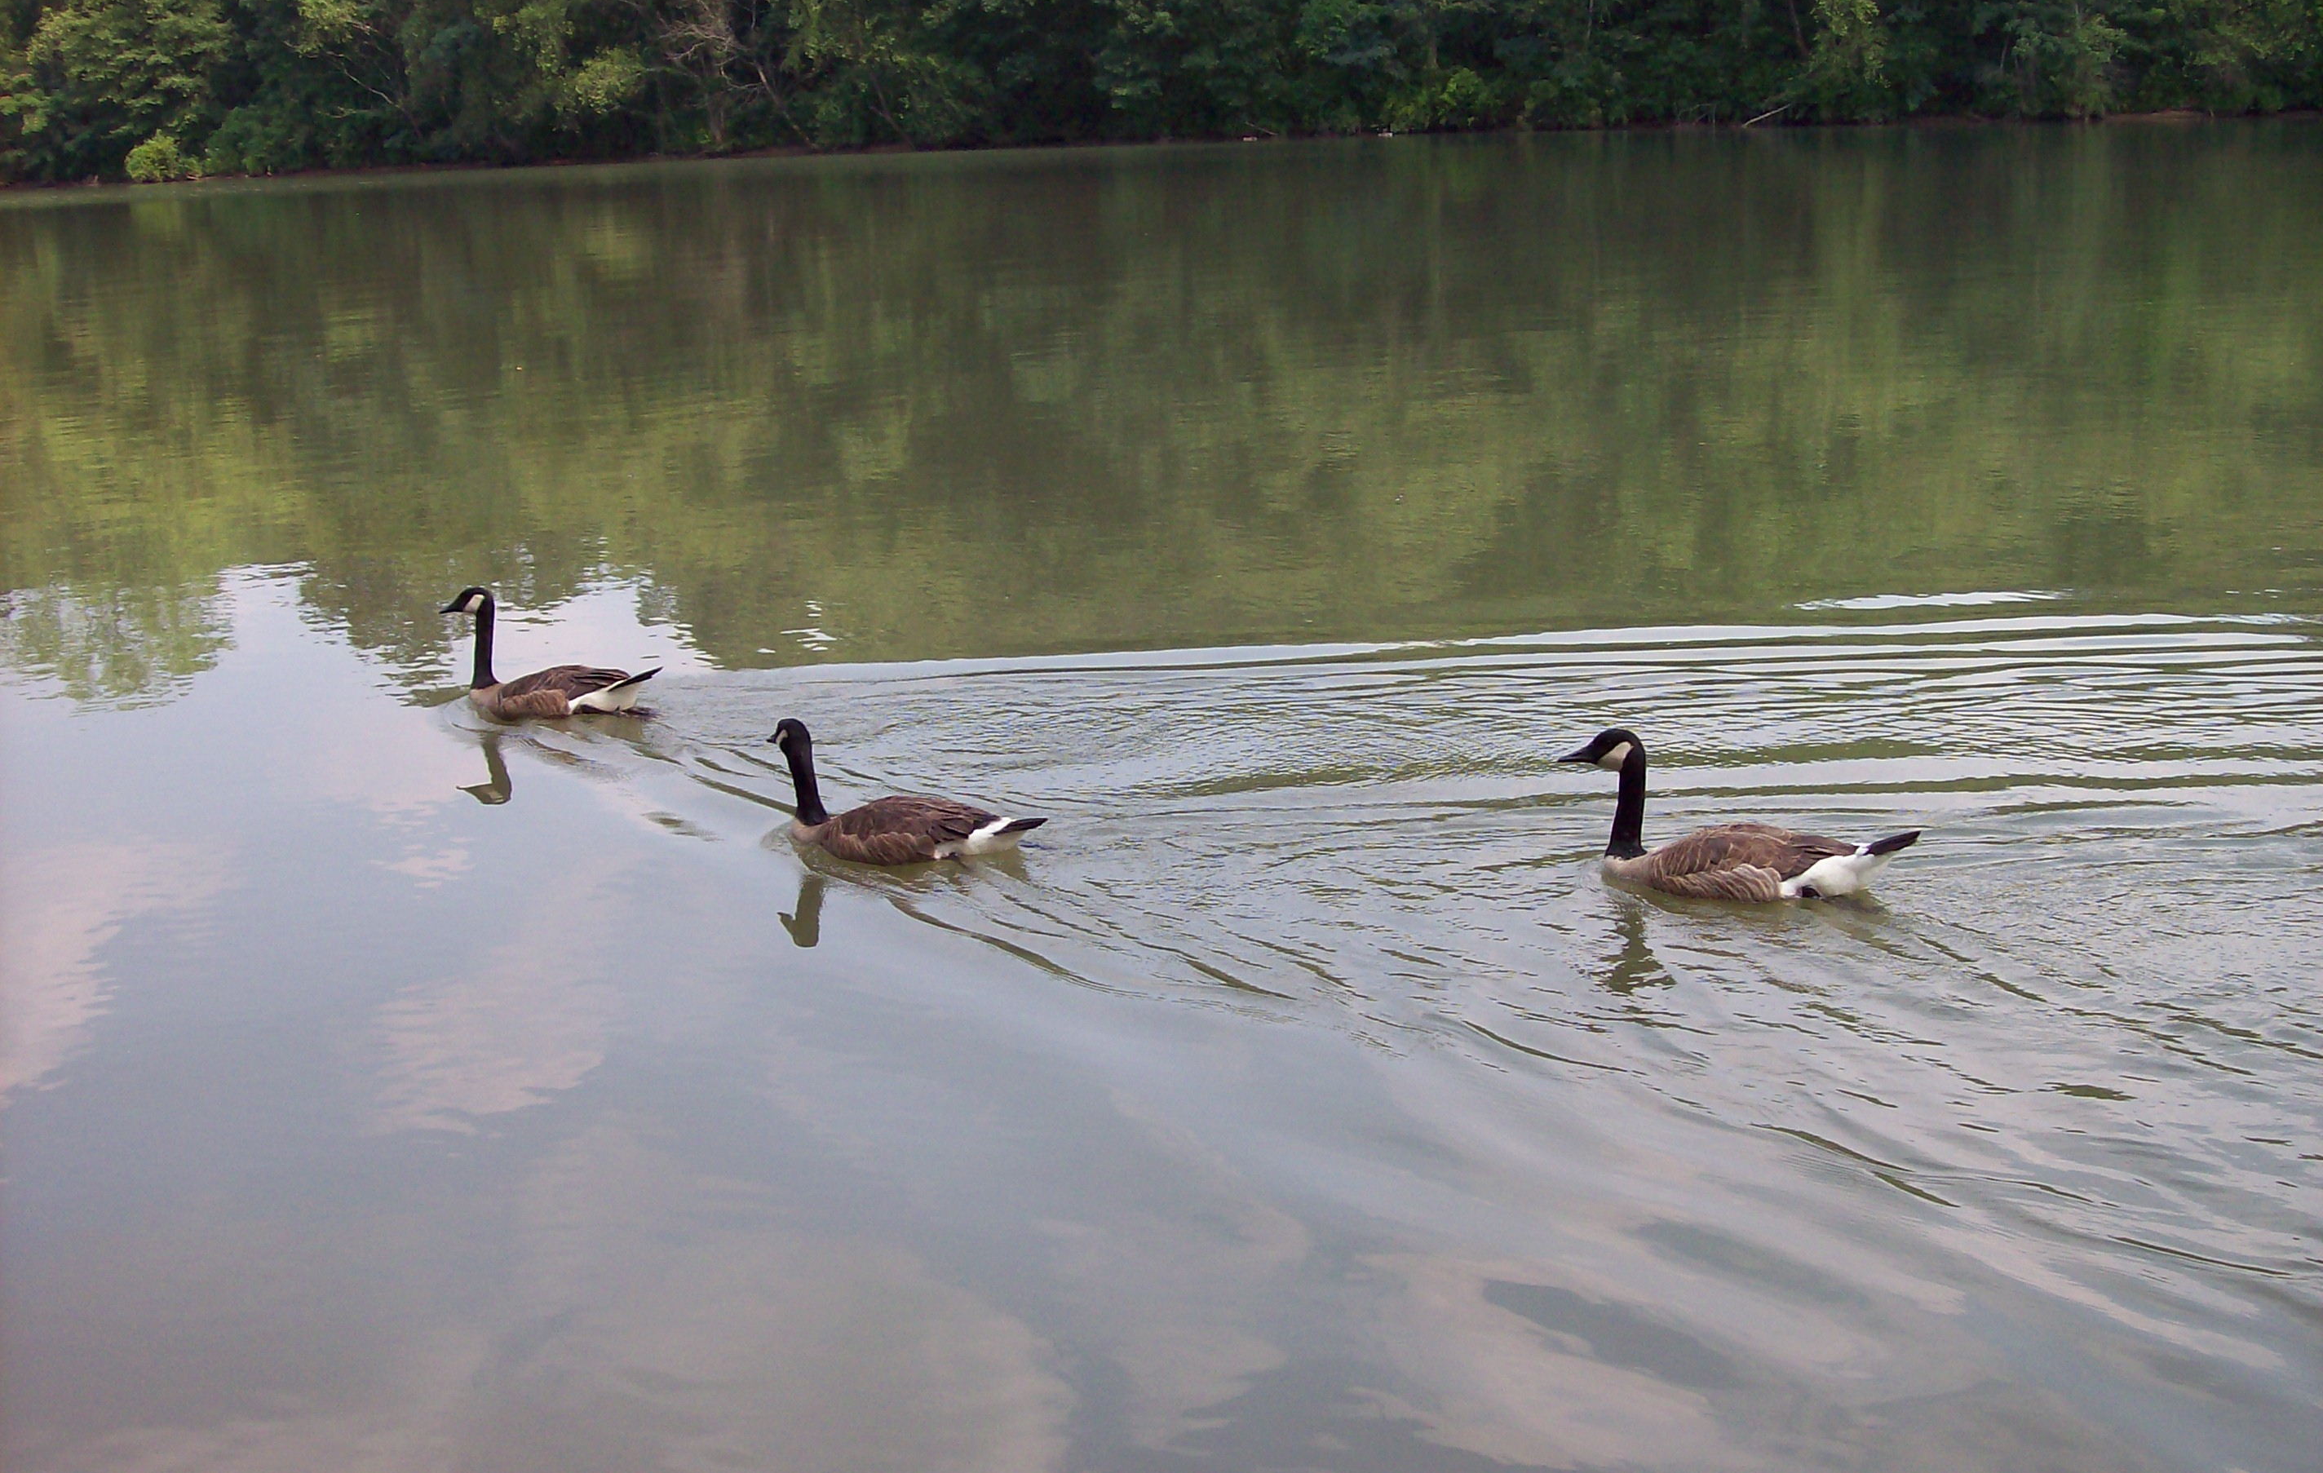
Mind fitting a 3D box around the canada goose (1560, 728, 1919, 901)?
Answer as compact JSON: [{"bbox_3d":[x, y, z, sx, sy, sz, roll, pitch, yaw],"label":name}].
[{"bbox_3d":[1.155,0.166,6.033,0.711,0.374,0.243,0,12,9],"label":"canada goose"}]

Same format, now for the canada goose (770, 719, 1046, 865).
[{"bbox_3d":[-0.551,0.129,6.541,0.630,0.334,0.227,2,13,16],"label":"canada goose"}]

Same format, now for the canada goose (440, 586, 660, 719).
[{"bbox_3d":[-1.652,-0.211,8.192,0.663,0.375,0.234,3,13,20],"label":"canada goose"}]

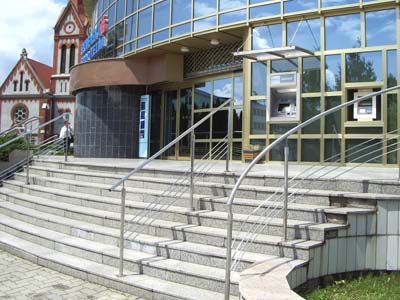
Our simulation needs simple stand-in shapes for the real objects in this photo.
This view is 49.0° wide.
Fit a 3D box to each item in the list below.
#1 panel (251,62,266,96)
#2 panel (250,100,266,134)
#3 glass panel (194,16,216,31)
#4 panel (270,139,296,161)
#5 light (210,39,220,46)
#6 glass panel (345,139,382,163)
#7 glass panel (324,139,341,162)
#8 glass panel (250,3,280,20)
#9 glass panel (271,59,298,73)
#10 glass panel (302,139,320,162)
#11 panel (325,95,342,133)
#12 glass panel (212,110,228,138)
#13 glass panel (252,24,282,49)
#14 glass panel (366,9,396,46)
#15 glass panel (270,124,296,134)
[{"bbox_3d":[1.316,-1.569,9.687,0.376,0.769,0.050,1,0,29],"label":"panel"},{"bbox_3d":[1.298,-0.714,9.683,0.367,0.768,0.050,1,0,29],"label":"panel"},{"bbox_3d":[0.137,-3.125,10.881,0.763,0.284,0.050,1,0,41],"label":"glass panel"},{"bbox_3d":[1.792,0.005,9.392,0.607,0.484,0.050,1,0,29],"label":"panel"},{"bbox_3d":[0.382,-2.679,11.056,0.230,0.100,0.230,1,0,29],"label":"light"},{"bbox_3d":[3.209,0.023,8.590,0.685,0.481,0.050,1,0,29],"label":"glass panel"},{"bbox_3d":[2.694,0.017,8.881,0.331,0.483,0.050,1,0,29],"label":"glass panel"},{"bbox_3d":[1.414,-2.972,9.420,0.716,0.261,0.050,1,0,32],"label":"glass panel"},{"bbox_3d":[1.810,-1.800,9.411,0.608,0.284,0.050,1,0,29],"label":"glass panel"},{"bbox_3d":[2.308,0.011,9.100,0.395,0.481,0.050,1,0,29],"label":"glass panel"},{"bbox_3d":[2.701,-0.699,8.889,0.323,0.772,0.050,1,0,29],"label":"panel"},{"bbox_3d":[0.550,-0.630,10.907,0.050,0.713,0.595,0,0,-45],"label":"glass panel"},{"bbox_3d":[1.529,-2.449,9.920,0.700,0.688,0.050,1,0,29],"label":"glass panel"},{"bbox_3d":[3.618,-2.417,8.749,0.561,0.686,0.050,1,0,29],"label":"glass panel"},{"bbox_3d":[1.870,-0.453,9.727,0.606,0.221,0.050,1,0,29],"label":"glass panel"}]

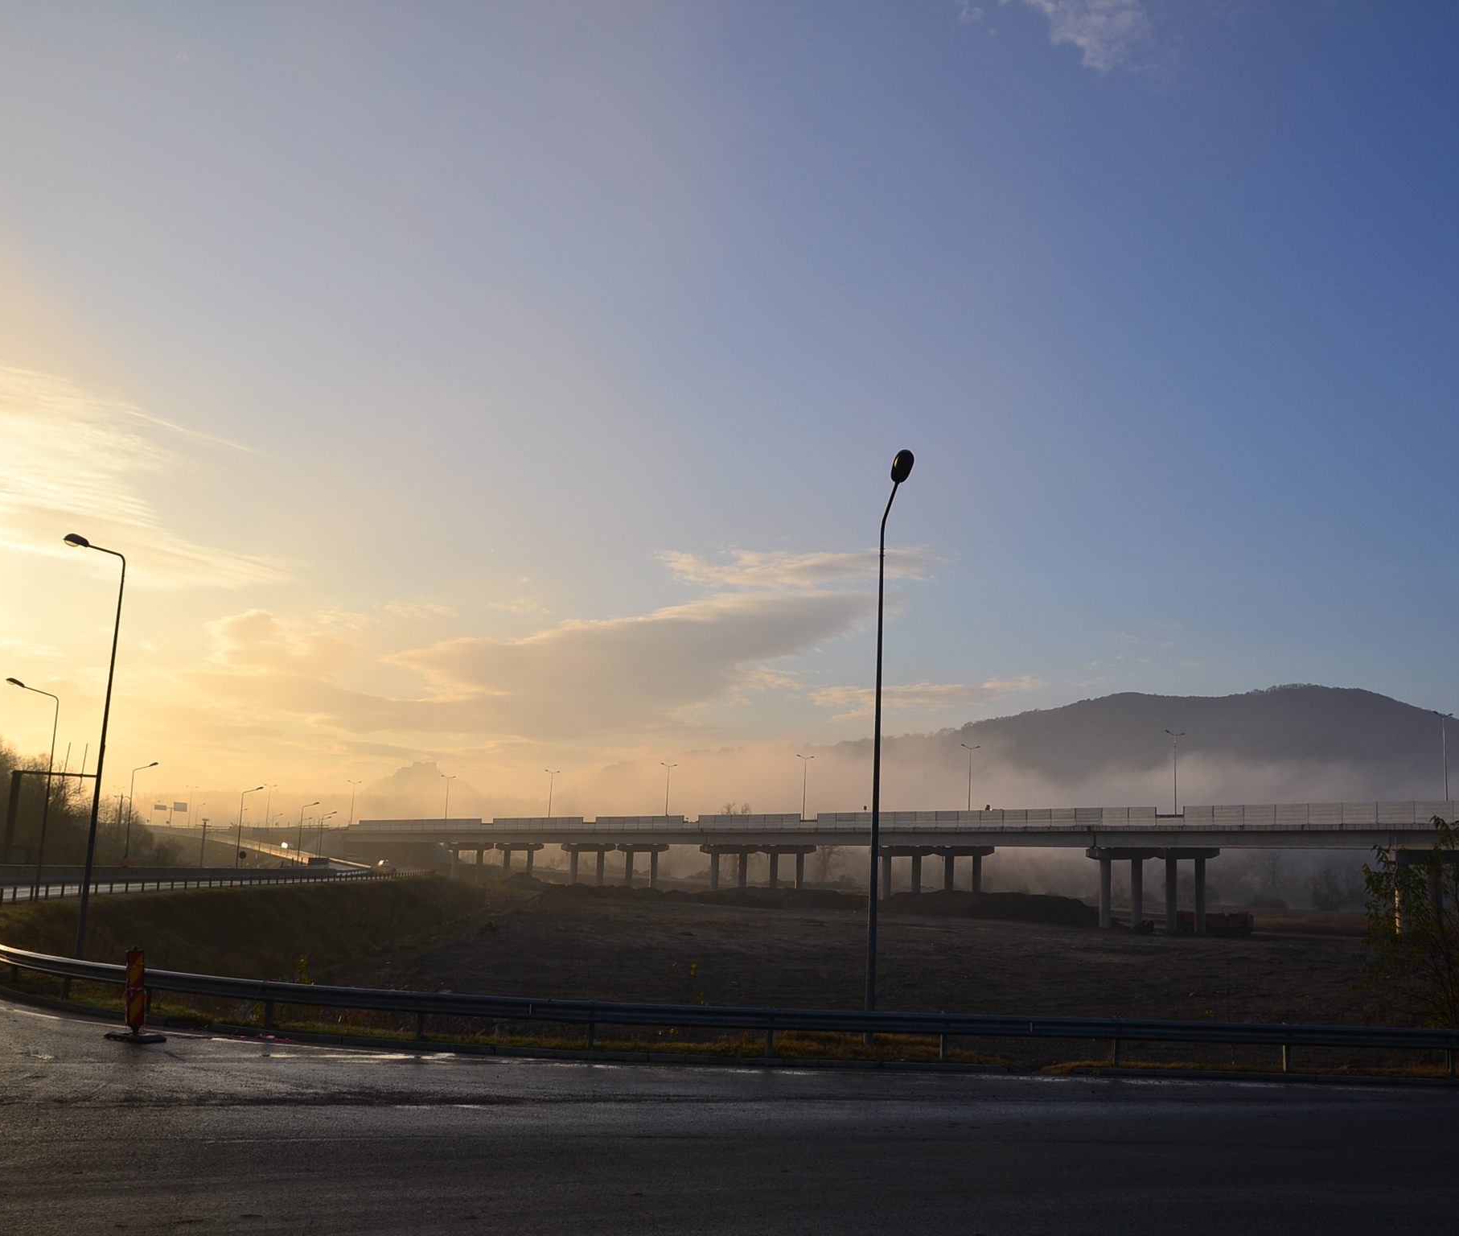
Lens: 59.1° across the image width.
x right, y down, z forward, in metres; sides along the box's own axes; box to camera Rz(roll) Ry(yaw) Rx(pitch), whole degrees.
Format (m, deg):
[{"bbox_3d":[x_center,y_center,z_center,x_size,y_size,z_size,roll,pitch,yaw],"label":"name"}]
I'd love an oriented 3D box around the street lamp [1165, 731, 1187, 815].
[{"bbox_3d":[59.692,21.674,171.546,4.300,12.762,0.400,11,-15,-39],"label":"street lamp"}]

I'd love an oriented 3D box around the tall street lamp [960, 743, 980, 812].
[{"bbox_3d":[37.054,26.049,197.070,4.300,12.762,0.400,12,-15,-41],"label":"tall street lamp"}]

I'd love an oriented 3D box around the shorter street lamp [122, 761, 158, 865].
[{"bbox_3d":[-54.286,18.555,118.229,2.550,10.350,0.350,3,-11,-4],"label":"shorter street lamp"}]

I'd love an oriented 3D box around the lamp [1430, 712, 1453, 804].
[{"bbox_3d":[80.990,16.992,145.122,4.300,12.762,0.400,11,-14,-37],"label":"lamp"}]

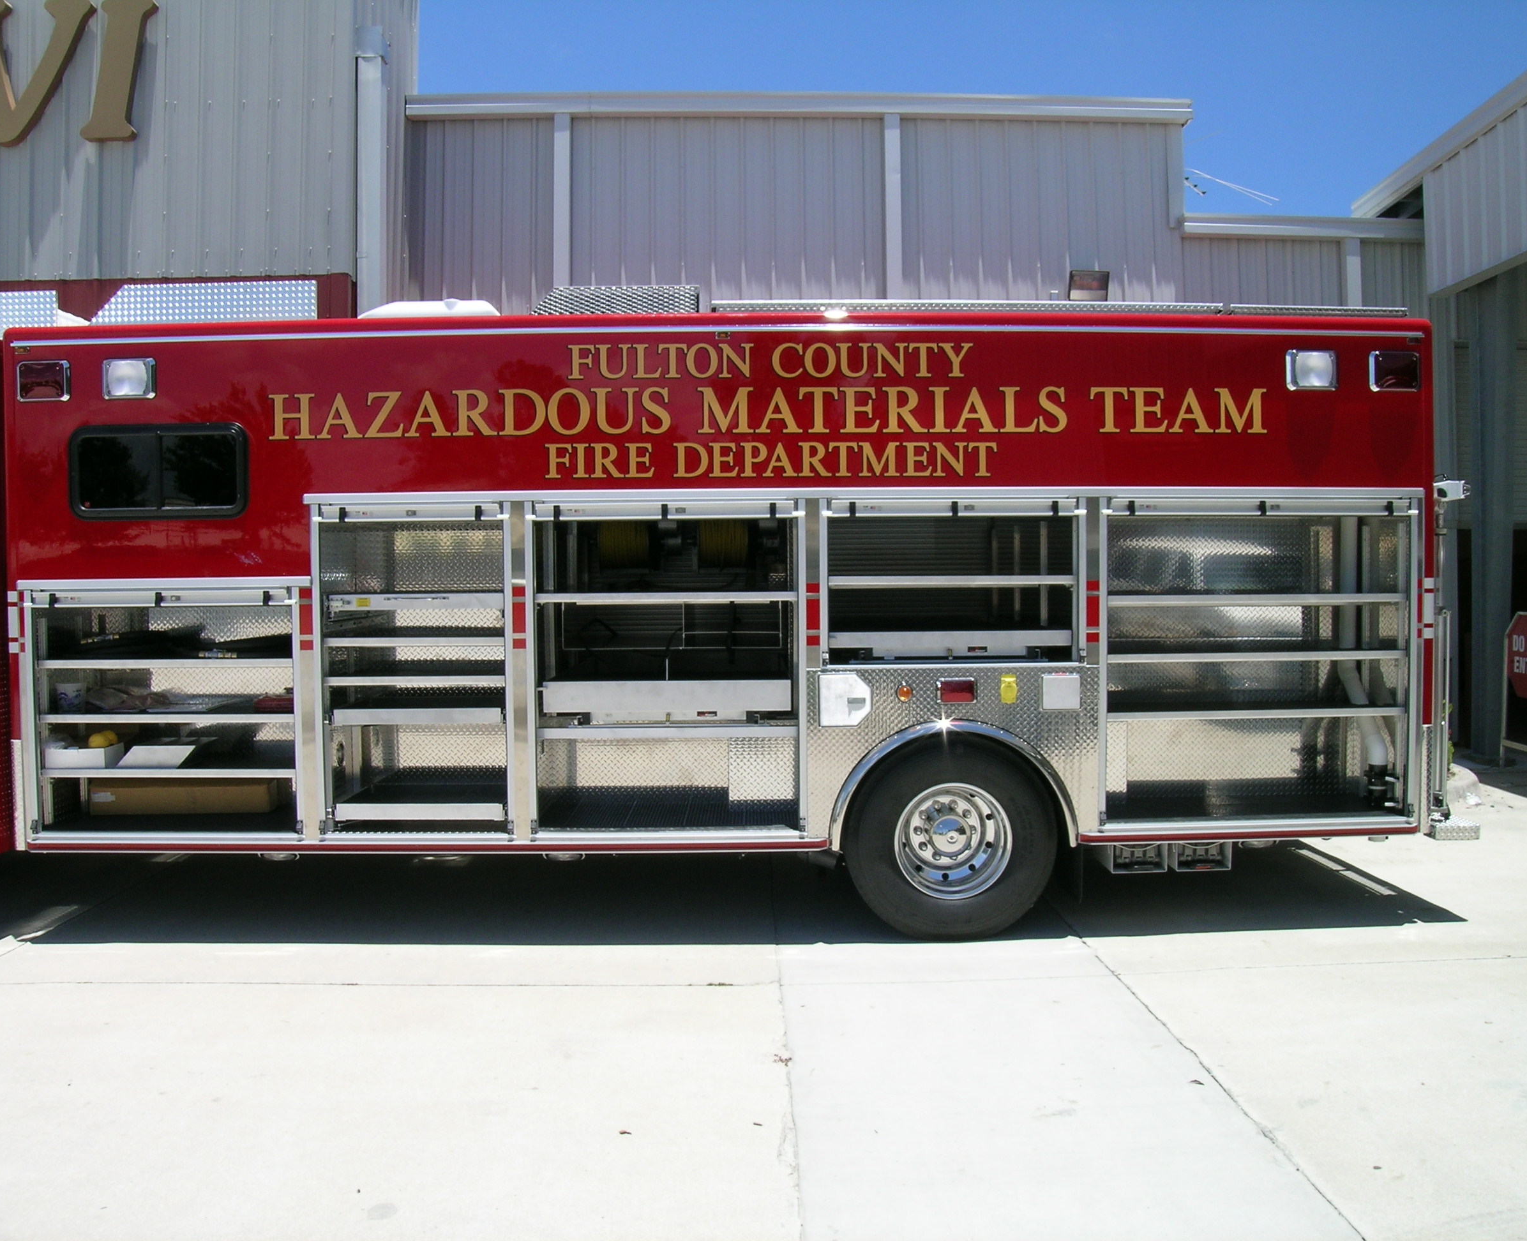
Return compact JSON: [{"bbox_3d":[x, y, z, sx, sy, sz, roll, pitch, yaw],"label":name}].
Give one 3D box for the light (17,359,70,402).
[{"bbox_3d":[-3.477,-1.156,6.502,0.252,0.199,0.070,-1,1,-2],"label":"light"}]

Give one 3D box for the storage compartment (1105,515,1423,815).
[{"bbox_3d":[2.483,0.212,7.064,1.576,1.612,0.680,-1,1,-2],"label":"storage compartment"}]

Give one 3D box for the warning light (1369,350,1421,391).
[{"bbox_3d":[3.141,-1.239,6.694,0.254,0.199,0.070,-1,1,-2],"label":"warning light"}]

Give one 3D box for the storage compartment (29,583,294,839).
[{"bbox_3d":[-2.949,0.441,6.910,1.316,1.220,0.680,-1,1,-2],"label":"storage compartment"}]

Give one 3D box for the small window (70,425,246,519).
[{"bbox_3d":[-2.946,-0.721,6.548,0.852,0.465,0.060,-1,1,-2],"label":"small window"}]

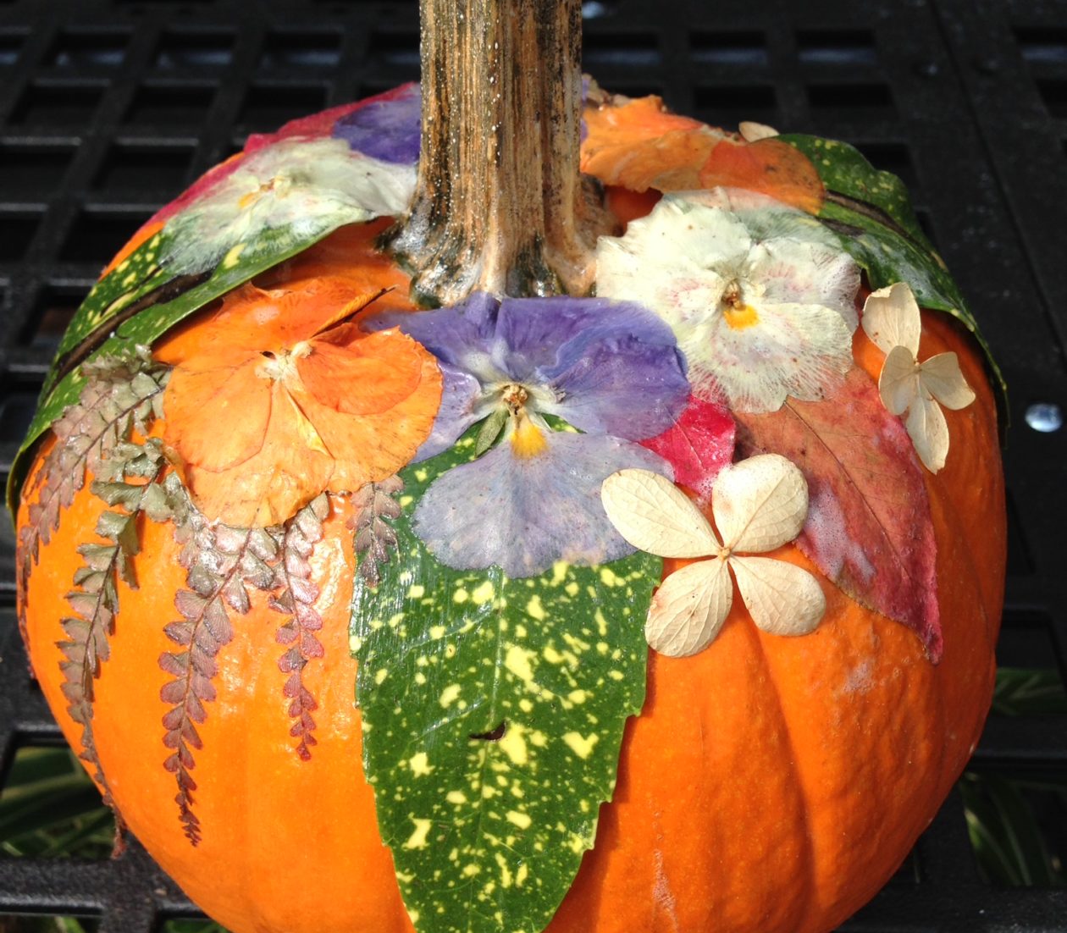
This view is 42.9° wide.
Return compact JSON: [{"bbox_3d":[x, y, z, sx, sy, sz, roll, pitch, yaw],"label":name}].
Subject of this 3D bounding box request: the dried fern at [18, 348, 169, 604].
[{"bbox_3d":[-0.074,0.001,0.217,0.011,0.056,0.025,18,37,-42],"label":"dried fern"}]

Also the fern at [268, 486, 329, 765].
[{"bbox_3d":[-0.031,0.022,0.182,0.008,0.005,0.036,-3,86,15],"label":"fern"}]

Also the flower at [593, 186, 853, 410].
[{"bbox_3d":[0.032,-0.028,0.203,0.045,0.006,0.047,5,53,-15],"label":"flower"}]

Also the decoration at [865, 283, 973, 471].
[{"bbox_3d":[0.063,-0.015,0.211,0.027,0.005,0.036,16,55,-33],"label":"decoration"}]

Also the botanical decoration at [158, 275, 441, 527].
[{"bbox_3d":[-0.035,-0.011,0.193,0.045,0.005,0.042,-9,62,12],"label":"botanical decoration"}]

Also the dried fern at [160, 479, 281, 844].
[{"bbox_3d":[-0.047,0.030,0.192,0.020,0.053,0.010,16,11,26],"label":"dried fern"}]

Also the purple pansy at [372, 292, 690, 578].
[{"bbox_3d":[0.000,-0.006,0.186,0.044,0.006,0.044,-3,65,-2],"label":"purple pansy"}]

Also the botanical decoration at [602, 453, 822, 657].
[{"bbox_3d":[0.026,0.012,0.183,0.030,0.004,0.026,-5,81,-16],"label":"botanical decoration"}]

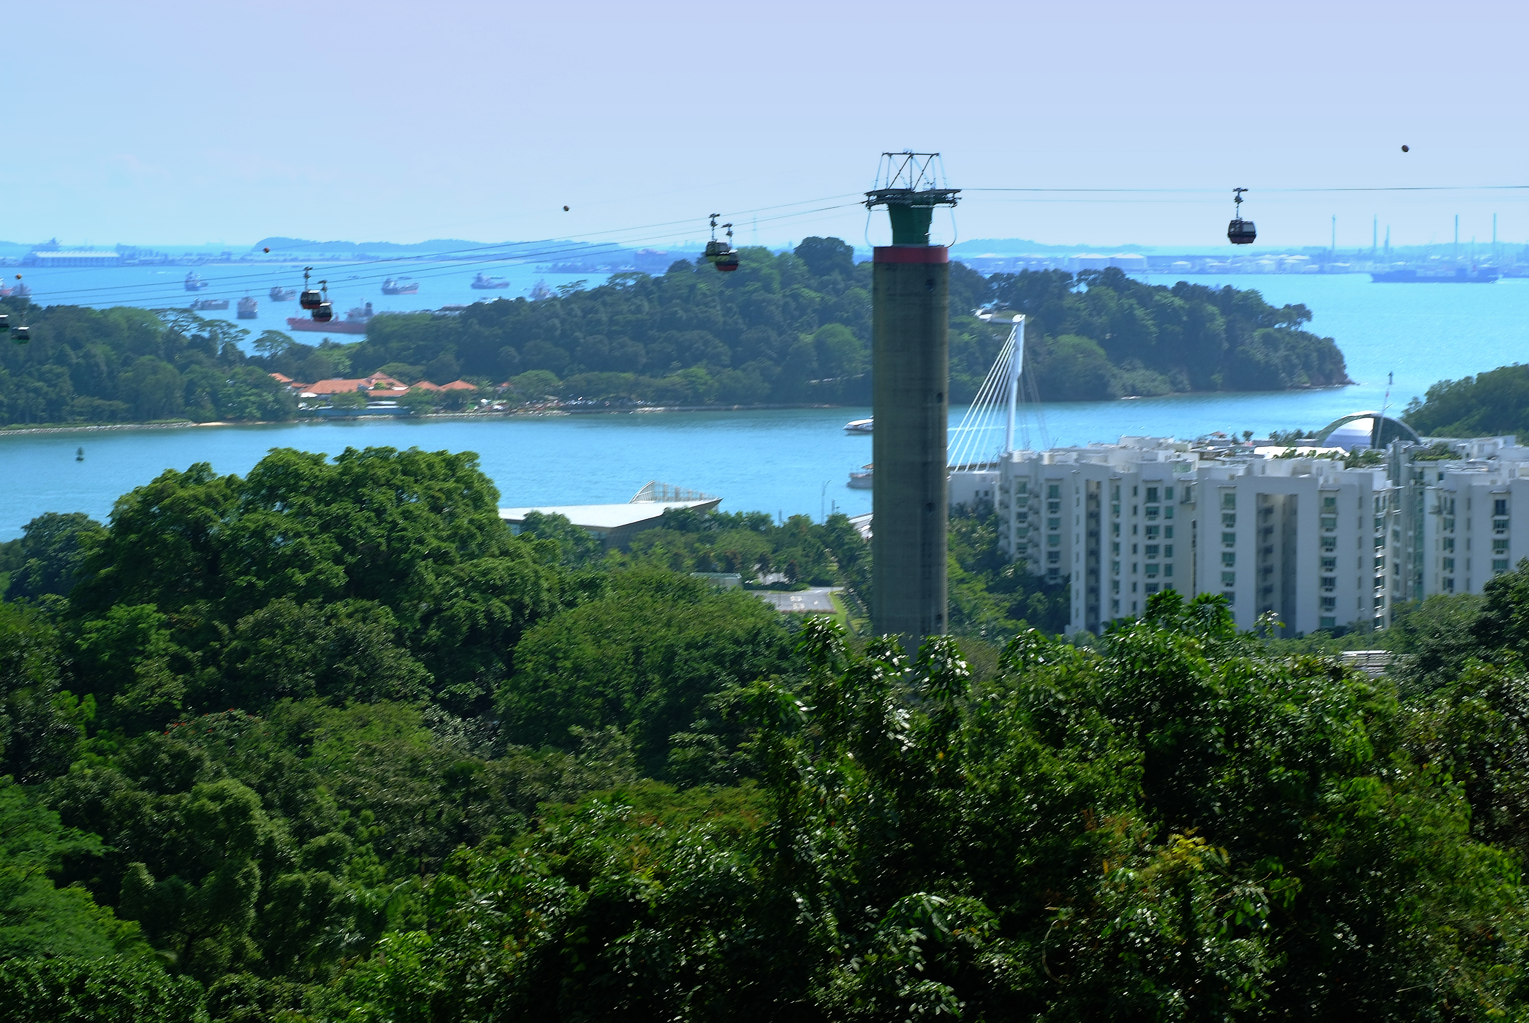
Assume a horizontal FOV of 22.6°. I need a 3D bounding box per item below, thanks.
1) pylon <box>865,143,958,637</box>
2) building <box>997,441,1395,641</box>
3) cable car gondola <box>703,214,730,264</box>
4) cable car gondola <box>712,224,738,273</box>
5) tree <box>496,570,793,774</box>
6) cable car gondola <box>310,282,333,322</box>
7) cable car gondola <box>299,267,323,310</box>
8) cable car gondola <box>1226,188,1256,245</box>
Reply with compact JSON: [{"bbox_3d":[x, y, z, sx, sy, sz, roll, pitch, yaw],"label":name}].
[{"bbox_3d":[13.920,-7.760,361.410,8.000,52.200,8.000,-4,6,-42],"label":"pylon"},{"bbox_3d":[73.280,5.360,642.130,61.000,33.500,38.000,2,4,20],"label":"building"},{"bbox_3d":[-4.760,-27.460,386.000,1.900,5.000,2.000,-4,6,-42],"label":"cable car gondola"},{"bbox_3d":[-3.710,-25.860,375.000,1.900,5.000,2.000,-4,6,-42],"label":"cable car gondola"},{"bbox_3d":[-7.840,12.060,251.560,19.000,16.000,17.500,0,4,0],"label":"tree"},{"bbox_3d":[-48.970,-23.220,424.000,1.900,5.000,2.000,-4,6,-42],"label":"cable car gondola"},{"bbox_3d":[-51.890,-25.560,438.000,1.900,5.000,2.000,-4,6,-42],"label":"cable car gondola"},{"bbox_3d":[41.900,-25.930,336.000,1.900,5.000,2.000,-4,6,-42],"label":"cable car gondola"}]

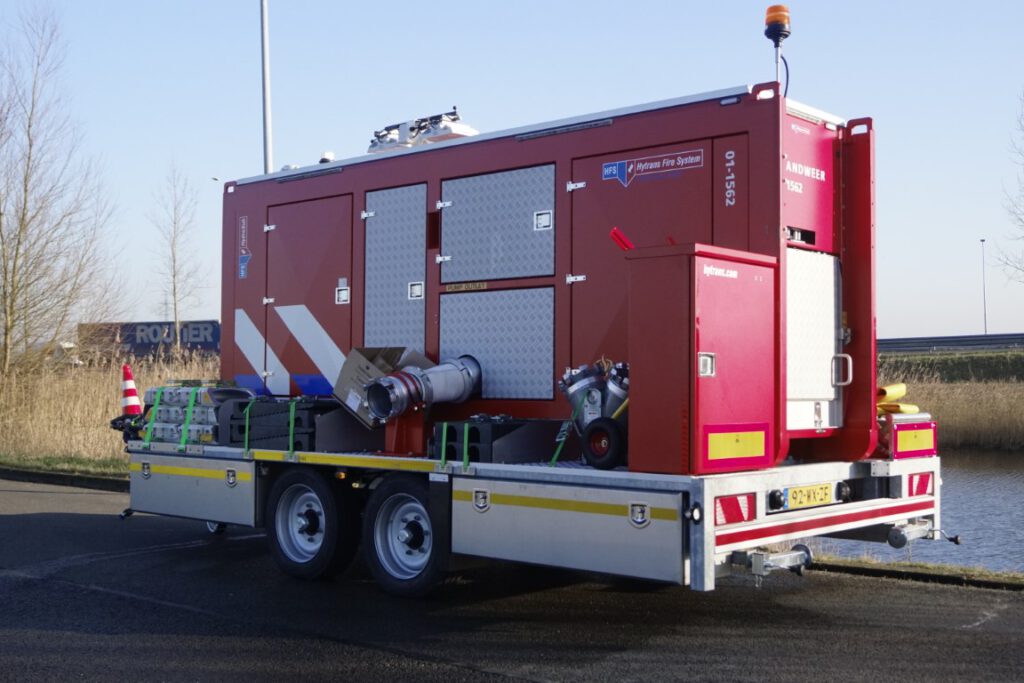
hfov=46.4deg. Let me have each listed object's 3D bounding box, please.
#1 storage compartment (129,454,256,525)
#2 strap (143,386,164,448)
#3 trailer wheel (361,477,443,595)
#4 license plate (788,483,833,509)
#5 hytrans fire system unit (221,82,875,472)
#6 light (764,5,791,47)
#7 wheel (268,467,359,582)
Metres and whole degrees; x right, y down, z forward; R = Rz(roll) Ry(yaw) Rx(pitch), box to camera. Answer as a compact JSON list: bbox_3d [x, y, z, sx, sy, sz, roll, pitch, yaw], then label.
[{"bbox_3d":[-1.947,0.972,8.039,1.410,0.420,0.520,-2,-3,41],"label":"storage compartment"},{"bbox_3d":[-2.473,0.522,8.264,0.045,0.410,0.140,-2,-3,41],"label":"strap"},{"bbox_3d":[-0.535,1.060,6.597,0.690,0.690,0.210,-2,-3,41],"label":"trailer wheel"},{"bbox_3d":[1.493,0.781,6.026,0.012,0.110,0.520,-2,-3,41],"label":"license plate"},{"bbox_3d":[-0.077,-0.262,7.858,4.690,1.940,1.080,-2,-3,41],"label":"hytrans fire system unit"},{"bbox_3d":[1.342,-1.597,6.040,0.130,0.210,0.130,0,-2,0],"label":"light"},{"bbox_3d":[-1.198,1.079,7.180,0.690,0.690,0.210,-2,-3,41],"label":"wheel"}]

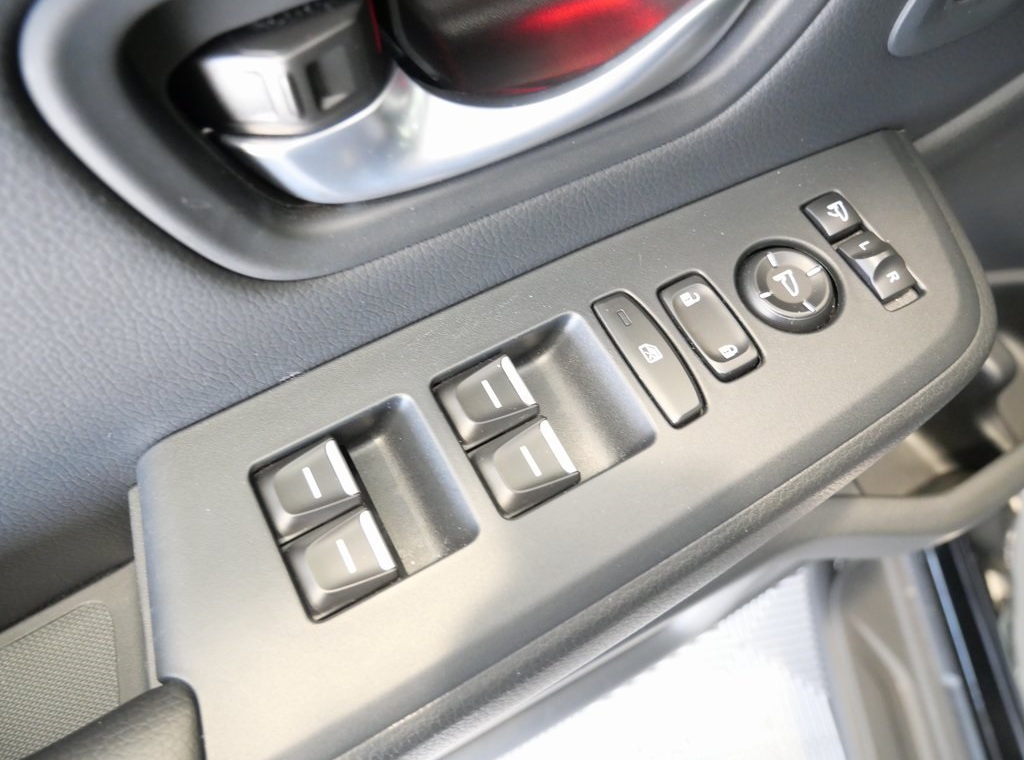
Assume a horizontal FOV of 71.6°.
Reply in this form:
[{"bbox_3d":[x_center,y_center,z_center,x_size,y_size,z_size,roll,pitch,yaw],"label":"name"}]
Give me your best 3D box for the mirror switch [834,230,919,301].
[{"bbox_3d":[0.100,-0.031,0.195,0.012,0.006,0.018,-27,71,-12],"label":"mirror switch"}]

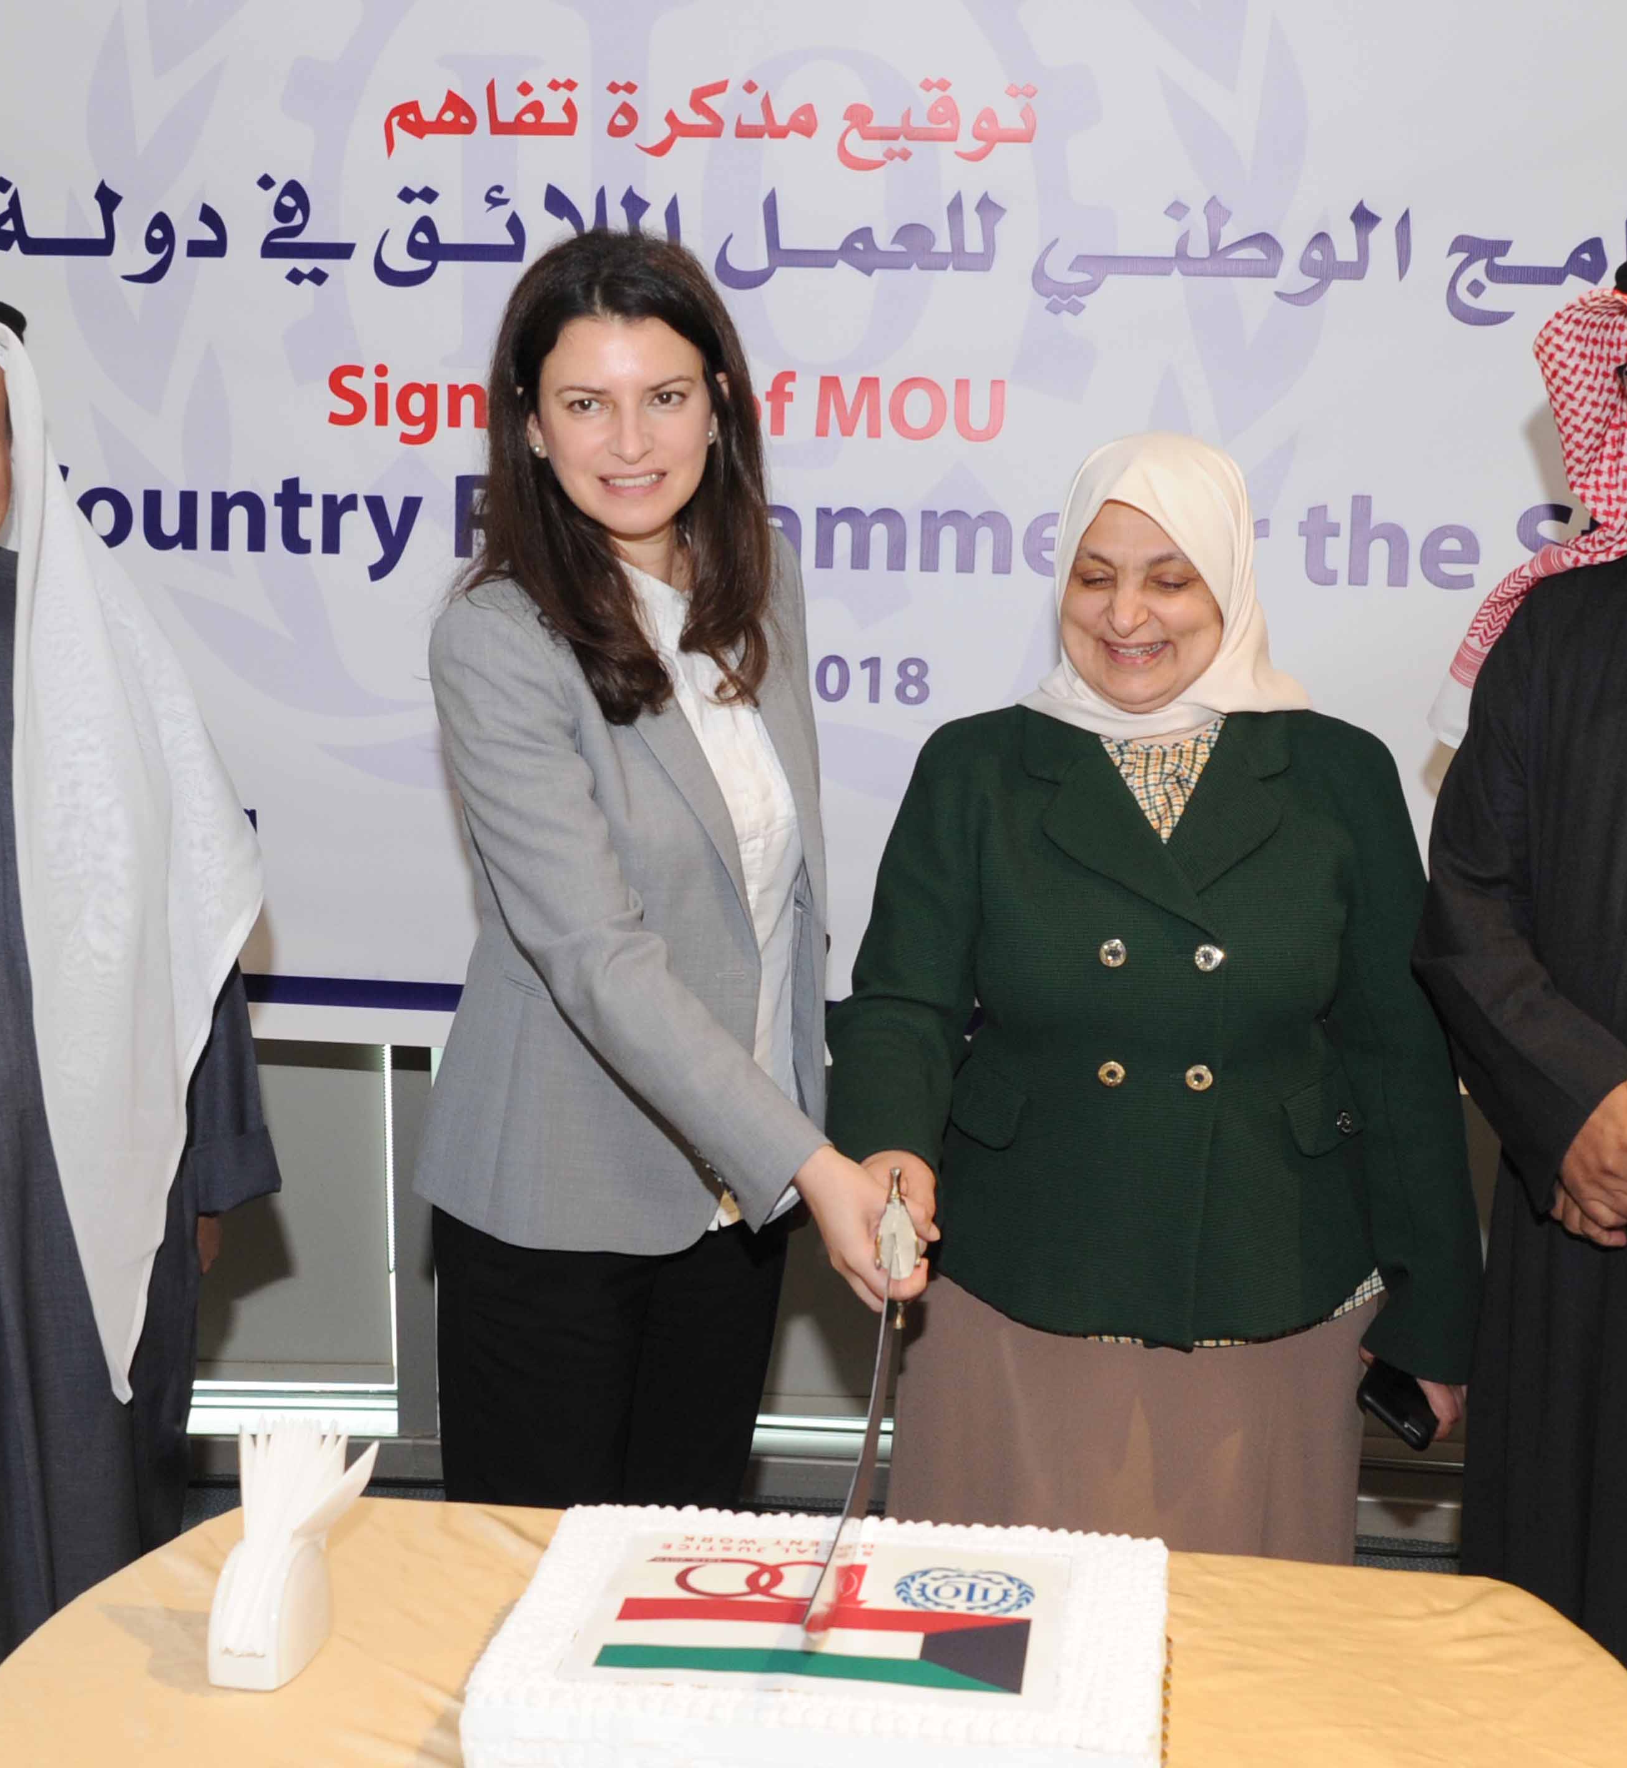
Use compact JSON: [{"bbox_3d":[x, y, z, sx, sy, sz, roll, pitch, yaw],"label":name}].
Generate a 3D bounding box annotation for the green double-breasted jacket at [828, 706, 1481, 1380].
[{"bbox_3d":[0.281,0.126,1.500,0.550,0.580,0.360,3,8,10],"label":"green double-breasted jacket"}]

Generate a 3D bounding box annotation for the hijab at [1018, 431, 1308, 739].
[{"bbox_3d":[0.291,-0.251,1.480,0.230,0.250,0.240,4,8,18],"label":"hijab"}]

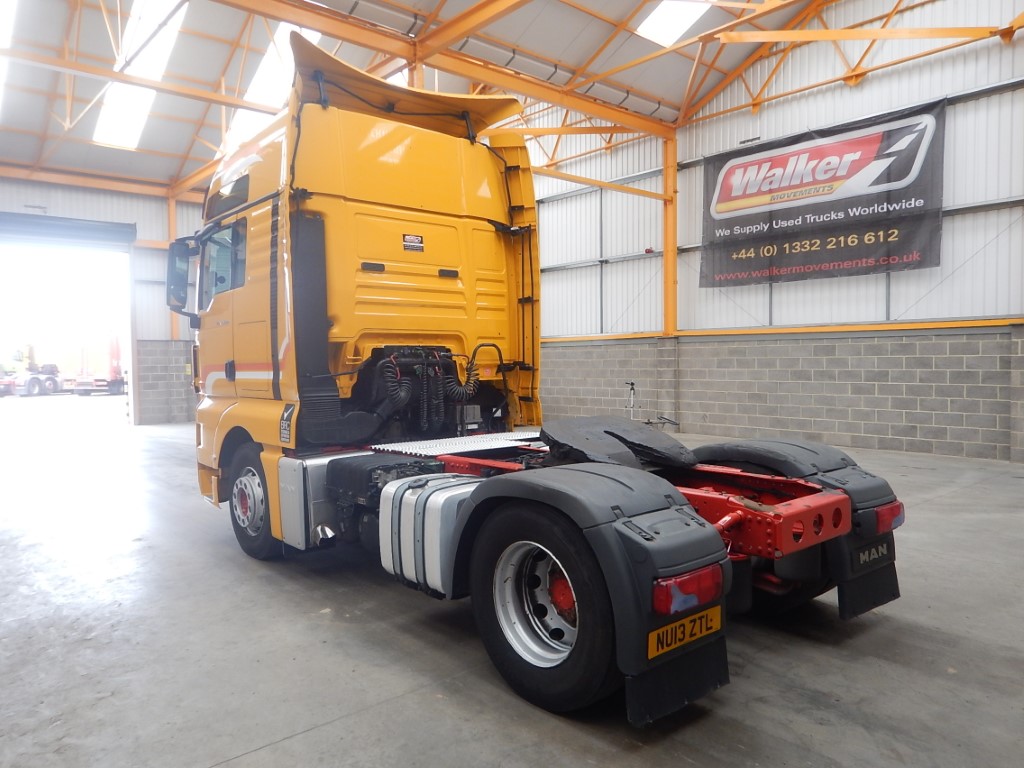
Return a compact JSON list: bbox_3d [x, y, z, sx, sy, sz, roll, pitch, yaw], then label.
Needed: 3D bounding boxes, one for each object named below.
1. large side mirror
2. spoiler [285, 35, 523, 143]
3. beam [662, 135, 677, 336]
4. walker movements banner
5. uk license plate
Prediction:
[{"bbox_3d":[-3.209,-1.008,6.915,0.170,0.830,0.270,0,2,40],"label":"large side mirror"},{"bbox_3d":[-1.000,-2.429,6.364,2.300,0.530,0.720,-2,2,-40],"label":"spoiler"},{"bbox_3d":[3.381,-3.178,15.248,0.220,4.300,0.200,-2,3,-42],"label":"beam"},{"bbox_3d":[5.443,-3.287,13.104,0.030,2.650,4.500,-2,3,-42],"label":"walker movements banner"},{"bbox_3d":[0.778,1.099,3.152,0.520,0.111,0.010,-2,2,-40],"label":"uk license plate"}]

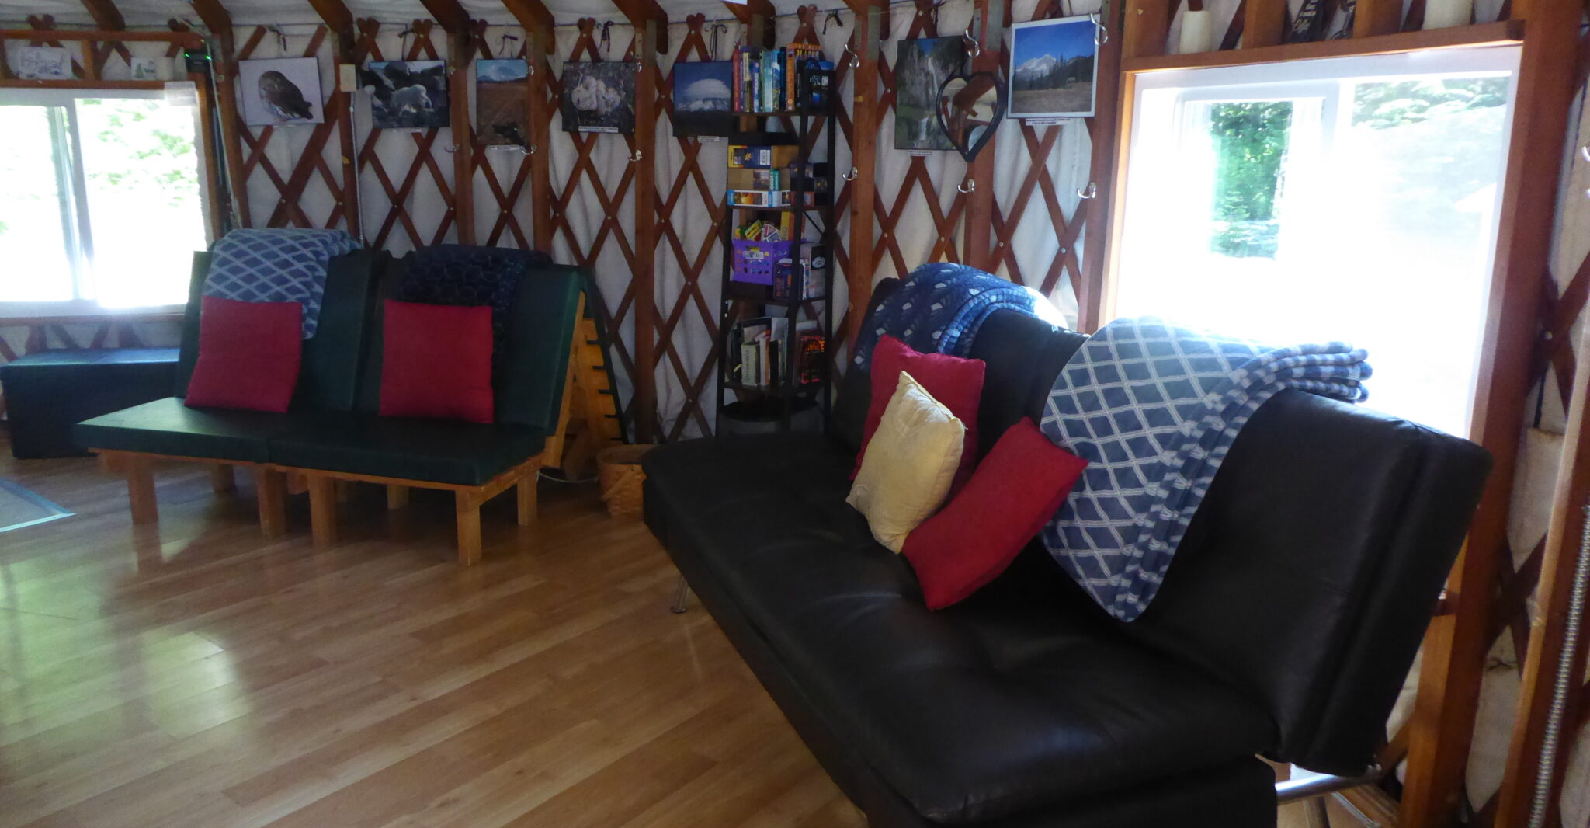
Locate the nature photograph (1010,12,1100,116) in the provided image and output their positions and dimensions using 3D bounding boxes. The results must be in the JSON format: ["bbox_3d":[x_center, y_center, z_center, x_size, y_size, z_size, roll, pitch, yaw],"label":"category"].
[{"bbox_3d":[0.707,-0.945,3.151,0.018,0.259,0.317,-9,16,-36],"label":"nature photograph"}]

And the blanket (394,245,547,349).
[{"bbox_3d":[-1.210,-0.446,4.335,0.524,0.367,0.393,4,13,16],"label":"blanket"}]

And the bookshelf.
[{"bbox_3d":[-0.078,-0.357,3.904,0.282,1.585,0.275,10,16,35],"label":"bookshelf"}]

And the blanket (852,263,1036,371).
[{"bbox_3d":[0.462,-0.219,3.350,0.354,0.393,0.576,-4,14,-19],"label":"blanket"}]

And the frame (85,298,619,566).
[{"bbox_3d":[-1.606,-0.066,4.332,1.592,0.799,1.048,4,13,16],"label":"frame"}]

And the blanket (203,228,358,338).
[{"bbox_3d":[-2.059,-0.513,4.596,0.576,0.380,0.393,4,13,16],"label":"blanket"}]

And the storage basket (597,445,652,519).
[{"bbox_3d":[-0.586,0.247,4.330,0.288,0.203,0.275,-1,13,-8],"label":"storage basket"}]

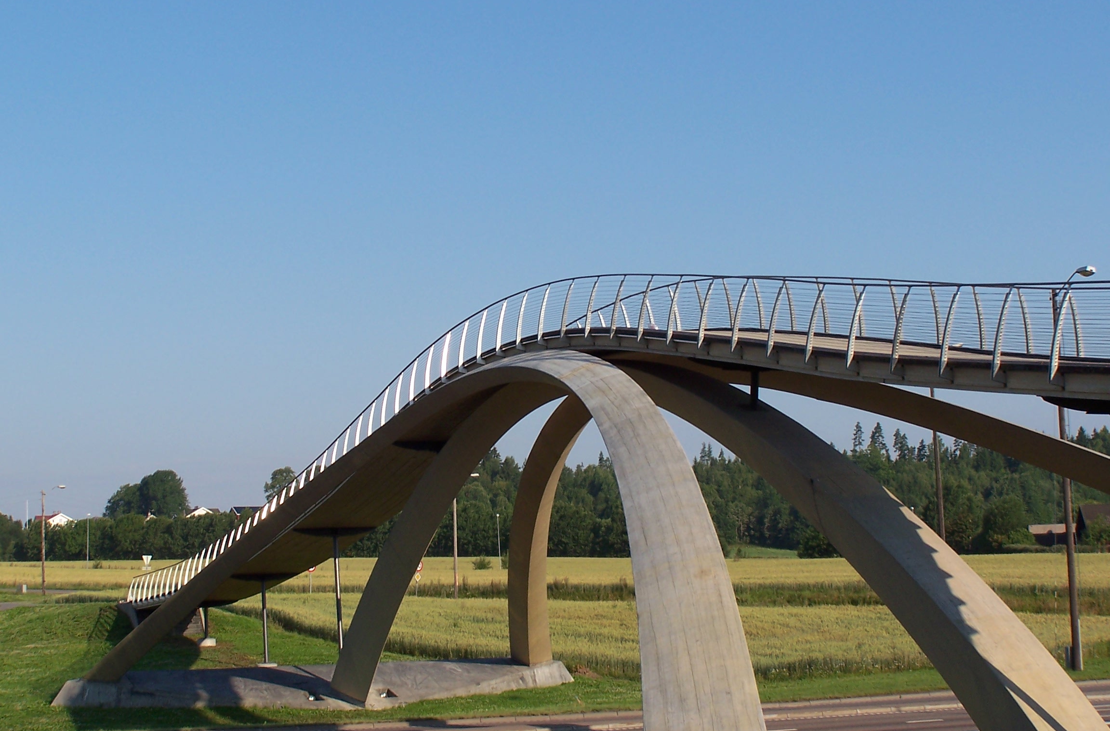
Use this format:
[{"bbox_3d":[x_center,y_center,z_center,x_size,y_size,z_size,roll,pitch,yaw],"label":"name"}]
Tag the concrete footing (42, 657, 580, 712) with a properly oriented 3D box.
[{"bbox_3d":[-7.182,10.381,69.338,17.300,1.250,8.000,0,-6,-21],"label":"concrete footing"}]

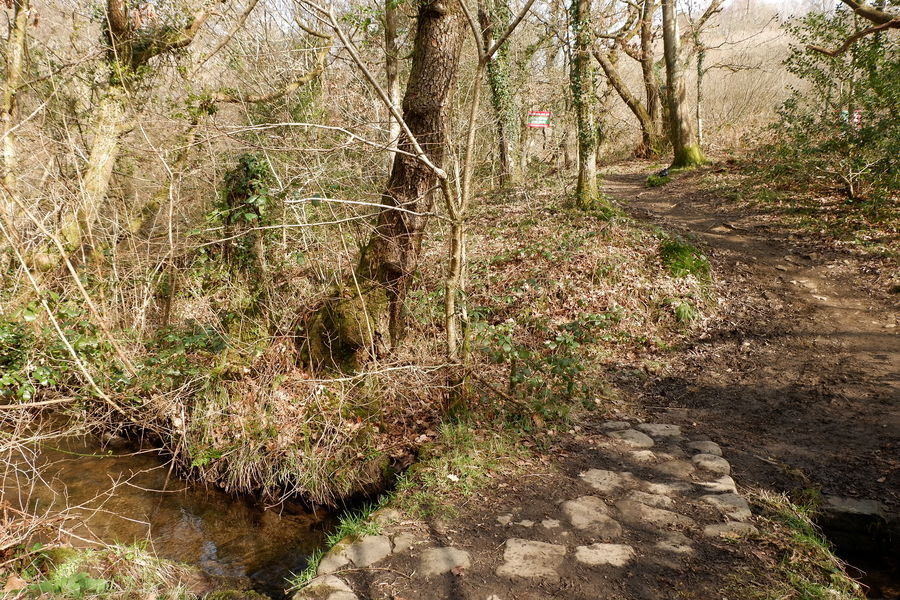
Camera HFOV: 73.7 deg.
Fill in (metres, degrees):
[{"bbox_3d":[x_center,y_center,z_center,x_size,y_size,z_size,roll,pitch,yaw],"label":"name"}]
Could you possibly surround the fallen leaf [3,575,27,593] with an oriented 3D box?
[{"bbox_3d":[-1.790,1.165,2.480,0.085,0.020,0.085,1,23,-18],"label":"fallen leaf"}]

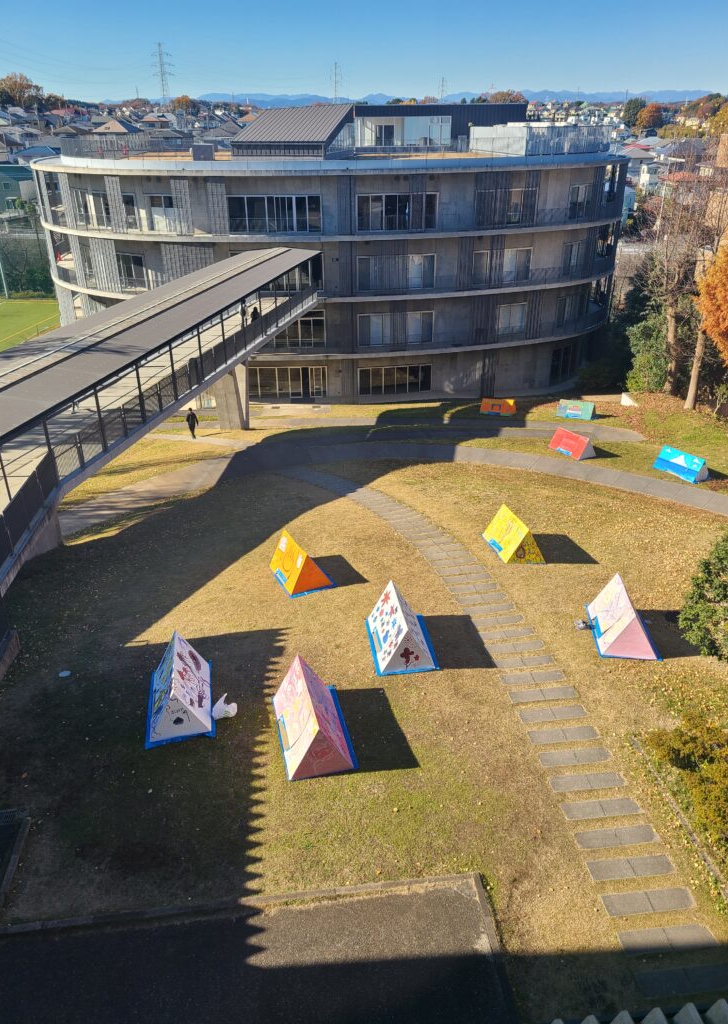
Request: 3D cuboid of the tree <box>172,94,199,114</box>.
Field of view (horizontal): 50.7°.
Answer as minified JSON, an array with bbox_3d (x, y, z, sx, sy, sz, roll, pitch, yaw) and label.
[{"bbox_3d":[-86.182,-196.263,371.331,12.500,10.500,12.000,0,28,0],"label":"tree"}]

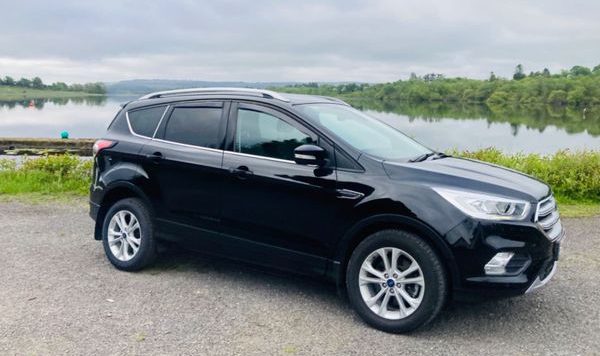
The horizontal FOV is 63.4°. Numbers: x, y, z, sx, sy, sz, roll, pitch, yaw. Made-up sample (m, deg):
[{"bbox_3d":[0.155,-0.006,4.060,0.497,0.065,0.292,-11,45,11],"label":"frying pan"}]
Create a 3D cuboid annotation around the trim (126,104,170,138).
[{"bbox_3d":[-1.428,-0.511,4.476,0.500,0.330,0.060,5,-11,36],"label":"trim"}]

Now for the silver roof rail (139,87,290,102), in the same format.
[{"bbox_3d":[-0.810,-0.706,4.205,1.720,0.120,0.070,6,13,31],"label":"silver roof rail"}]

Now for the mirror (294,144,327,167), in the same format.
[{"bbox_3d":[0.068,-0.160,3.333,0.150,0.170,0.230,4,12,31],"label":"mirror"}]

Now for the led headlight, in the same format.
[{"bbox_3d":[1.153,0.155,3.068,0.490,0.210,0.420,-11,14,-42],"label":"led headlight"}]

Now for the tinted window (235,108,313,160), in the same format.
[{"bbox_3d":[-0.191,-0.347,3.675,0.700,0.410,0.055,4,-11,31],"label":"tinted window"}]

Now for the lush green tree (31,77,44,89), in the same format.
[{"bbox_3d":[-124.265,-44.787,230.000,5.300,6.000,5.300,-6,11,-28],"label":"lush green tree"}]

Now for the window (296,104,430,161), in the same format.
[{"bbox_3d":[0.580,-0.422,4.109,0.800,0.130,1.340,37,26,21],"label":"window"}]

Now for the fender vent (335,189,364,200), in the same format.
[{"bbox_3d":[0.337,0.118,3.285,0.220,0.060,0.035,4,12,31],"label":"fender vent"}]

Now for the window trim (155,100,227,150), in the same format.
[{"bbox_3d":[-0.941,-0.449,4.156,0.770,0.410,0.070,4,-11,31],"label":"window trim"}]

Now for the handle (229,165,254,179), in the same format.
[{"bbox_3d":[-0.464,-0.037,3.763,0.230,0.065,0.060,4,12,31],"label":"handle"}]

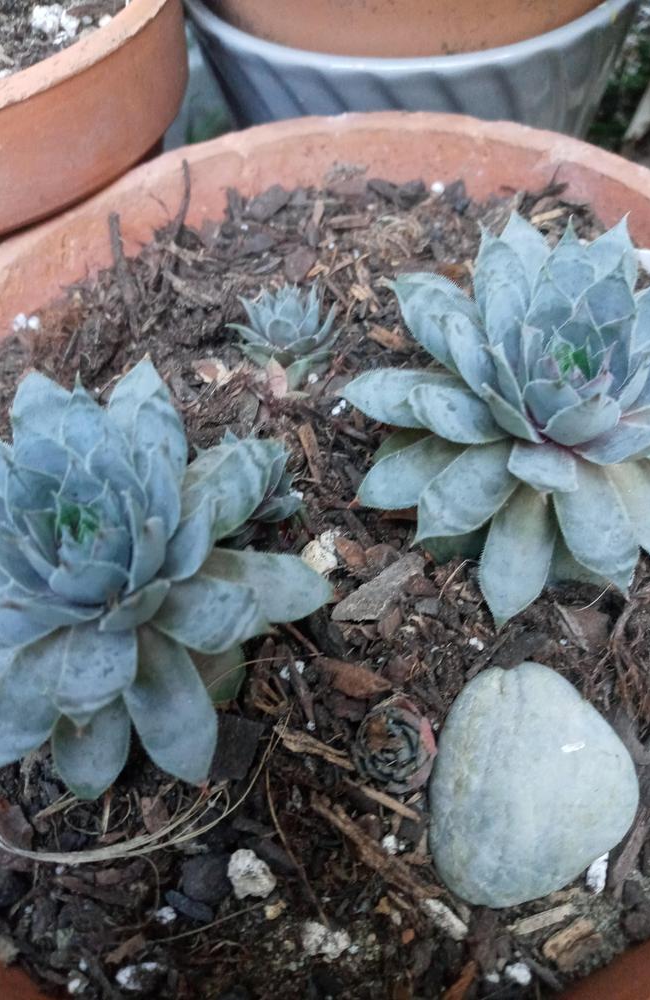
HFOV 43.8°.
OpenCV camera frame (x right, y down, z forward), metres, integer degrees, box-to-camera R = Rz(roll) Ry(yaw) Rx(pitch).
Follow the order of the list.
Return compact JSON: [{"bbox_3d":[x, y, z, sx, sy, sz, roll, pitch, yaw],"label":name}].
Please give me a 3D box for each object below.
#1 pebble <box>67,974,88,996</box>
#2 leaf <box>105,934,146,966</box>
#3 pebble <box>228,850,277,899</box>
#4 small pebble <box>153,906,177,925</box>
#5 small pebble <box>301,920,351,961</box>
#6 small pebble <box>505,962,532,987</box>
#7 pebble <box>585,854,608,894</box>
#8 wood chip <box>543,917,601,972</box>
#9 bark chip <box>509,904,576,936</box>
[{"bbox_3d":[-0.066,0.130,0.216,0.005,0.004,0.005,-24,59,-6],"label":"pebble"},{"bbox_3d":[-0.058,0.131,0.236,0.013,0.003,0.004,-31,61,-7],"label":"leaf"},{"bbox_3d":[-0.021,0.103,0.223,0.011,0.008,0.014,-33,60,-11],"label":"pebble"},{"bbox_3d":[-0.044,0.114,0.222,0.005,0.003,0.004,-22,58,-4],"label":"small pebble"},{"bbox_3d":[0.000,0.123,0.227,0.014,0.010,0.010,5,63,13],"label":"small pebble"},{"bbox_3d":[0.052,0.127,0.217,0.007,0.007,0.006,-11,60,4],"label":"small pebble"},{"bbox_3d":[0.071,0.098,0.213,0.005,0.004,0.010,8,61,14],"label":"pebble"},{"bbox_3d":[0.059,0.105,0.191,0.013,0.005,0.007,-37,62,-14],"label":"wood chip"},{"bbox_3d":[0.049,0.094,0.181,0.014,0.003,0.003,-18,61,2],"label":"bark chip"}]

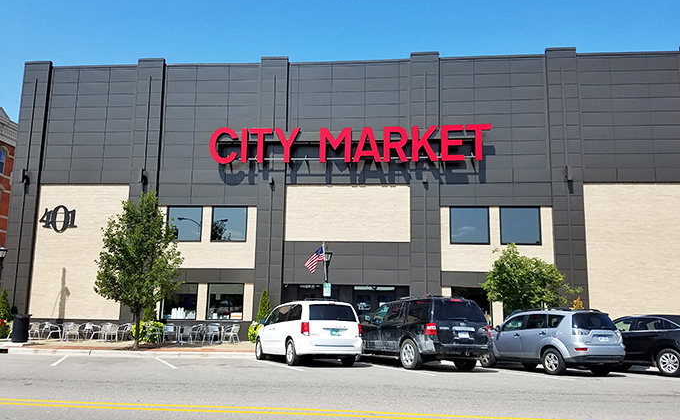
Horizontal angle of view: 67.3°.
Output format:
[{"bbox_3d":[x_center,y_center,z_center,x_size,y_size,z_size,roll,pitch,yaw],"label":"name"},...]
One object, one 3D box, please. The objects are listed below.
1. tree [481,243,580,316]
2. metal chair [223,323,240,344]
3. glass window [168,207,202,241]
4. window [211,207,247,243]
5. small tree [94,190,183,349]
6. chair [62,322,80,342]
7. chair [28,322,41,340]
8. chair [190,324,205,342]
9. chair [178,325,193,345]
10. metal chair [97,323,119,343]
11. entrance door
[{"bbox_3d":[6.669,3.210,18.068,3.400,4.020,3.300,0,-8,5],"label":"tree"},{"bbox_3d":[-4.237,4.860,20.000,0.570,0.760,0.560,-5,-11,32],"label":"metal chair"},{"bbox_3d":[-6.815,0.649,22.385,1.584,1.534,0.100,0,-8,5],"label":"glass window"},{"bbox_3d":[-4.778,0.625,22.101,1.562,1.551,0.120,0,-10,5],"label":"window"},{"bbox_3d":[-7.608,2.194,19.282,3.300,5.950,3.200,0,-8,5],"label":"small tree"},{"bbox_3d":[-10.666,4.889,20.347,0.560,0.760,0.570,4,-10,-15],"label":"chair"},{"bbox_3d":[-12.371,4.913,20.700,0.560,0.750,0.580,4,-9,-19],"label":"chair"},{"bbox_3d":[-5.652,4.925,20.400,0.580,0.750,0.560,2,-8,-7],"label":"chair"},{"bbox_3d":[-6.041,4.939,20.100,0.560,0.750,0.580,3,-8,-13],"label":"chair"},{"bbox_3d":[-9.434,5.026,20.903,0.560,0.790,0.580,3,-8,-13],"label":"metal chair"},{"bbox_3d":[1.646,4.492,21.889,2.100,2.400,0.150,0,-8,5],"label":"entrance door"}]

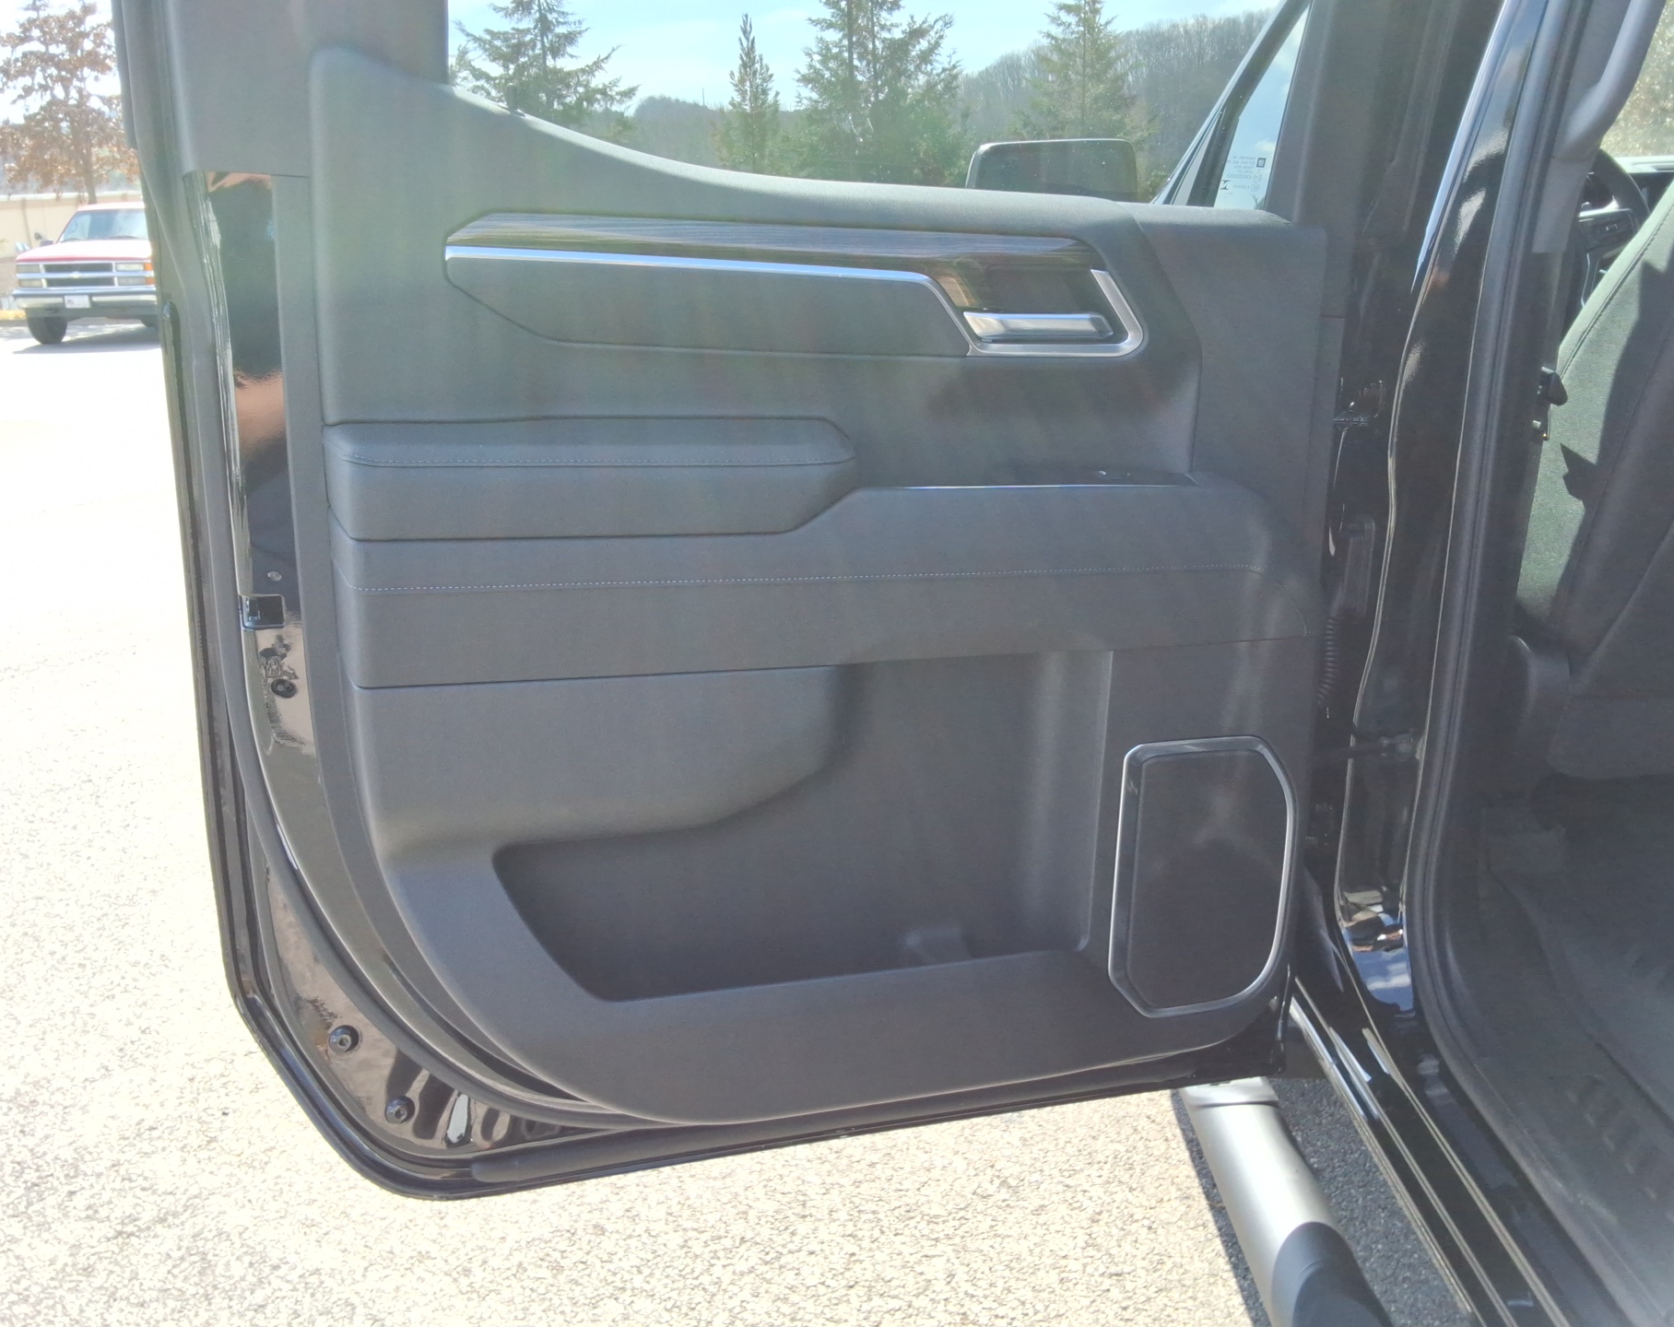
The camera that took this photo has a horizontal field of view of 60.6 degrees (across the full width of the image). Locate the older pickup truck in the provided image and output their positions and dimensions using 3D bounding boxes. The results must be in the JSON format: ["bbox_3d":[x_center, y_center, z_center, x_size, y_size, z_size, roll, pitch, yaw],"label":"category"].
[{"bbox_3d":[-10.021,-5.743,21.130,1.970,1.900,5.500,1,15,-4],"label":"older pickup truck"}]

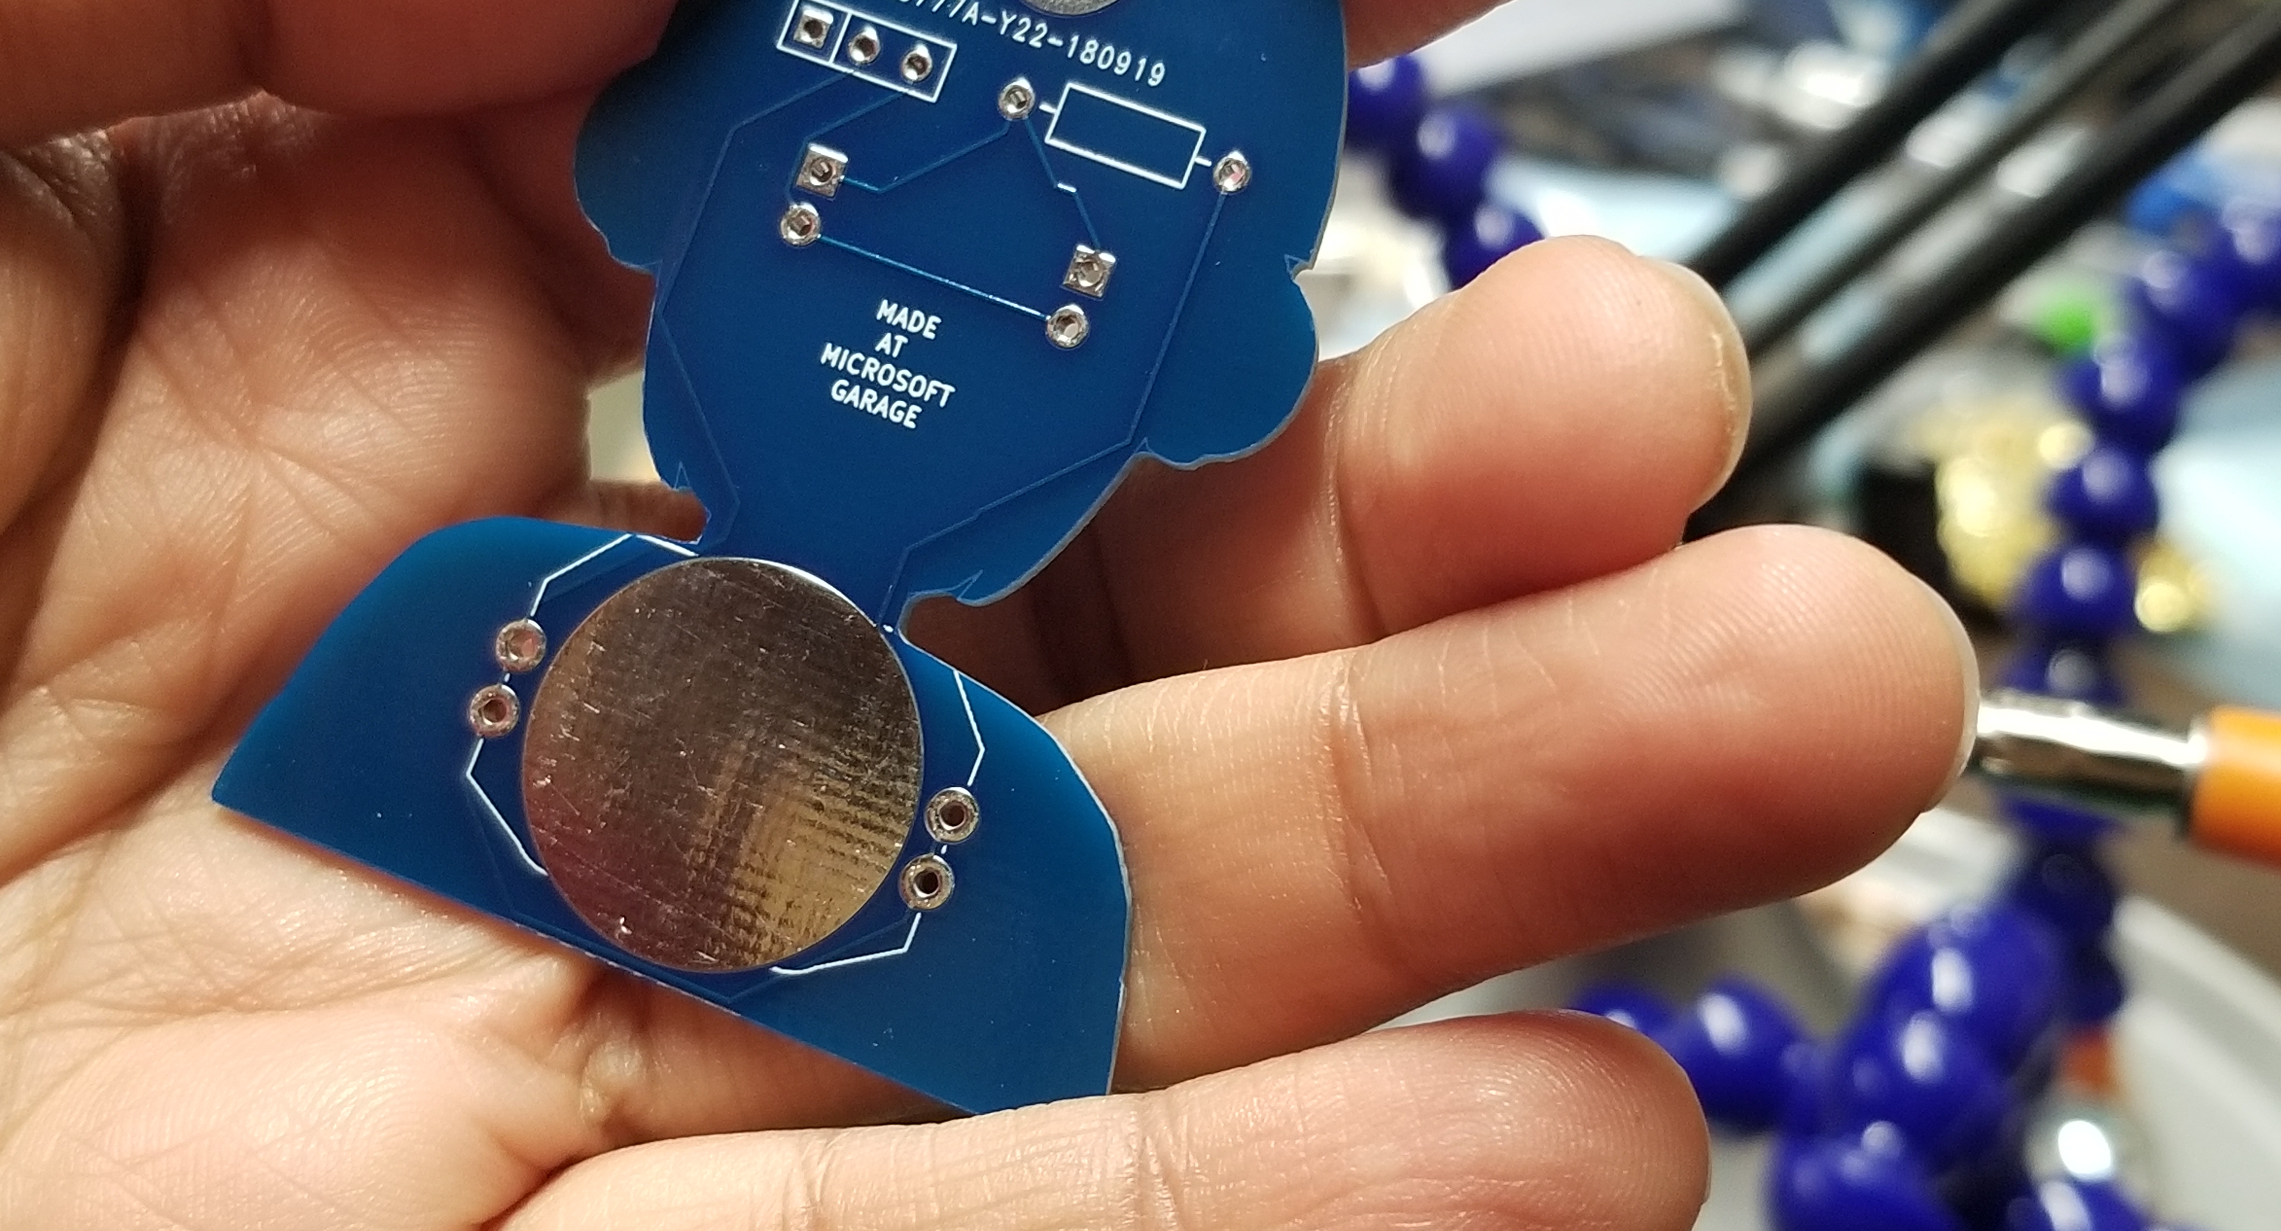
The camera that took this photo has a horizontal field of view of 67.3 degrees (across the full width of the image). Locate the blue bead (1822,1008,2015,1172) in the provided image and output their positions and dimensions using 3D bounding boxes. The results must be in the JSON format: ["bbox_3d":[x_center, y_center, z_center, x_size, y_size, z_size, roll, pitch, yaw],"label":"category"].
[{"bbox_3d":[0.078,0.048,0.172,0.018,0.016,0.018,7,38,0],"label":"blue bead"}]

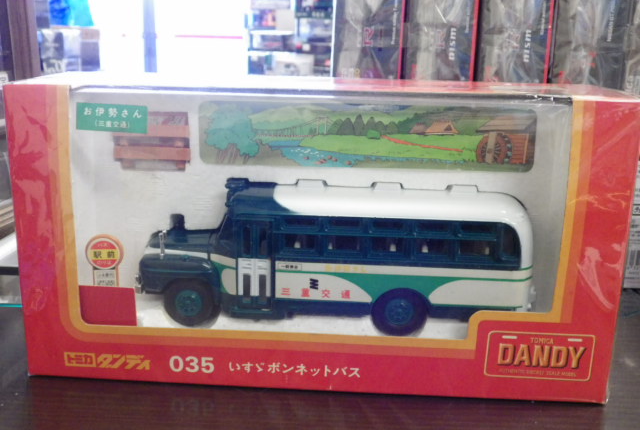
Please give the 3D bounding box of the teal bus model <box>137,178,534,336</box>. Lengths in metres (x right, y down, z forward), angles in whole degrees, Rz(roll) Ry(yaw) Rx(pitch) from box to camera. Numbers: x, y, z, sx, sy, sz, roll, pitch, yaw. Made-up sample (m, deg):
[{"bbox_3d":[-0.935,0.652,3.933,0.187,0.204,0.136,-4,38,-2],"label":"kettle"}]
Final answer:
[{"bbox_3d":[0.006,0.014,0.320,0.159,0.059,0.048,2,15,4],"label":"teal bus model"}]

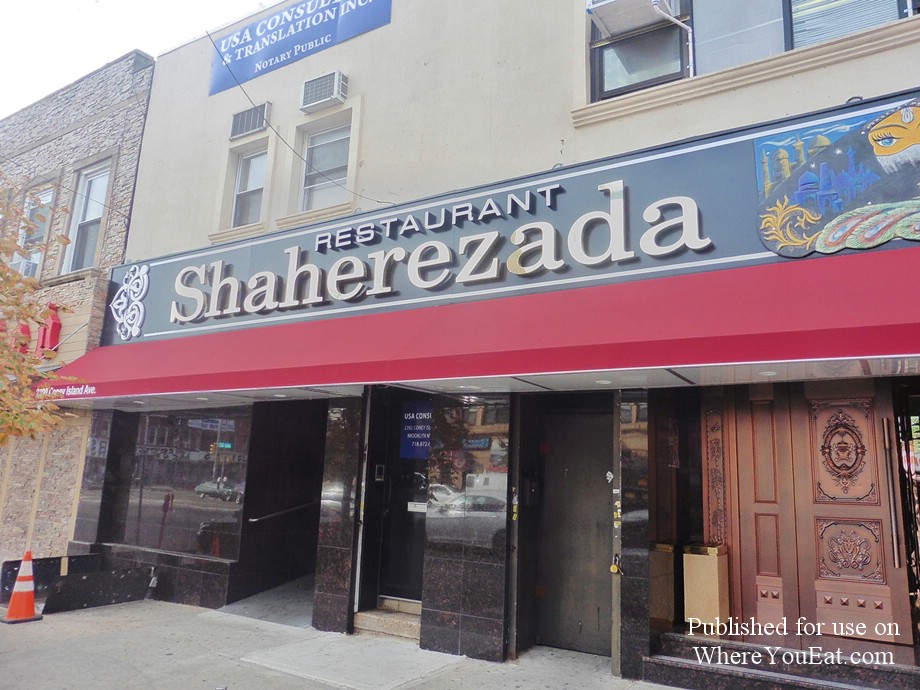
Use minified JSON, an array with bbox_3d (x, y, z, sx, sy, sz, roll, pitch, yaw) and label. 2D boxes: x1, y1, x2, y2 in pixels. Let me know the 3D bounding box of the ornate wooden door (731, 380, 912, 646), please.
[{"bbox_3d":[3.099,1.315,5.552,1.240,2.240,0.080,-4,-13,27],"label":"ornate wooden door"}]

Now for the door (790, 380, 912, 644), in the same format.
[{"bbox_3d":[3.304,1.303,5.457,0.790,2.240,0.080,-4,-13,27],"label":"door"}]

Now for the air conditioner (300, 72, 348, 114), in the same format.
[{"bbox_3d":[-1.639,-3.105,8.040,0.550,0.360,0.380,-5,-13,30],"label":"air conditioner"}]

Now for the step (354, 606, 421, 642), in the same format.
[{"bbox_3d":[-0.610,2.794,6.338,0.830,0.180,0.290,-5,-13,30],"label":"step"}]

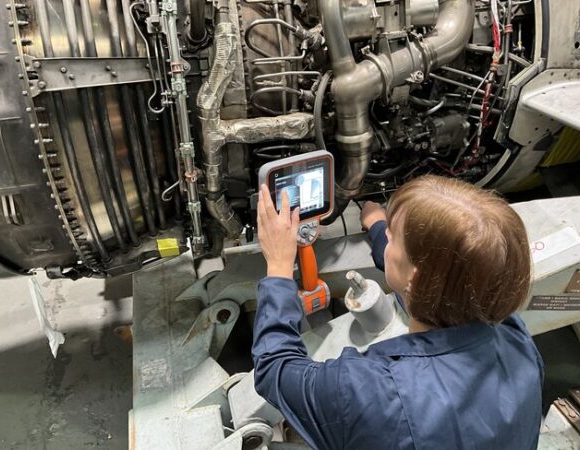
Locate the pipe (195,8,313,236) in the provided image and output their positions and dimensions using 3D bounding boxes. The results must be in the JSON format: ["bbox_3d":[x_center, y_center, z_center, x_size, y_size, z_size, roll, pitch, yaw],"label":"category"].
[{"bbox_3d":[-0.117,-0.288,1.662,0.370,0.740,0.170,-8,33,-13],"label":"pipe"}]

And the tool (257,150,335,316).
[{"bbox_3d":[0.020,0.024,1.174,0.170,0.370,0.135,-17,28,-29],"label":"tool"}]

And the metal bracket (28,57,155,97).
[{"bbox_3d":[-0.501,-0.397,1.313,0.336,0.085,0.030,-15,18,-33],"label":"metal bracket"}]

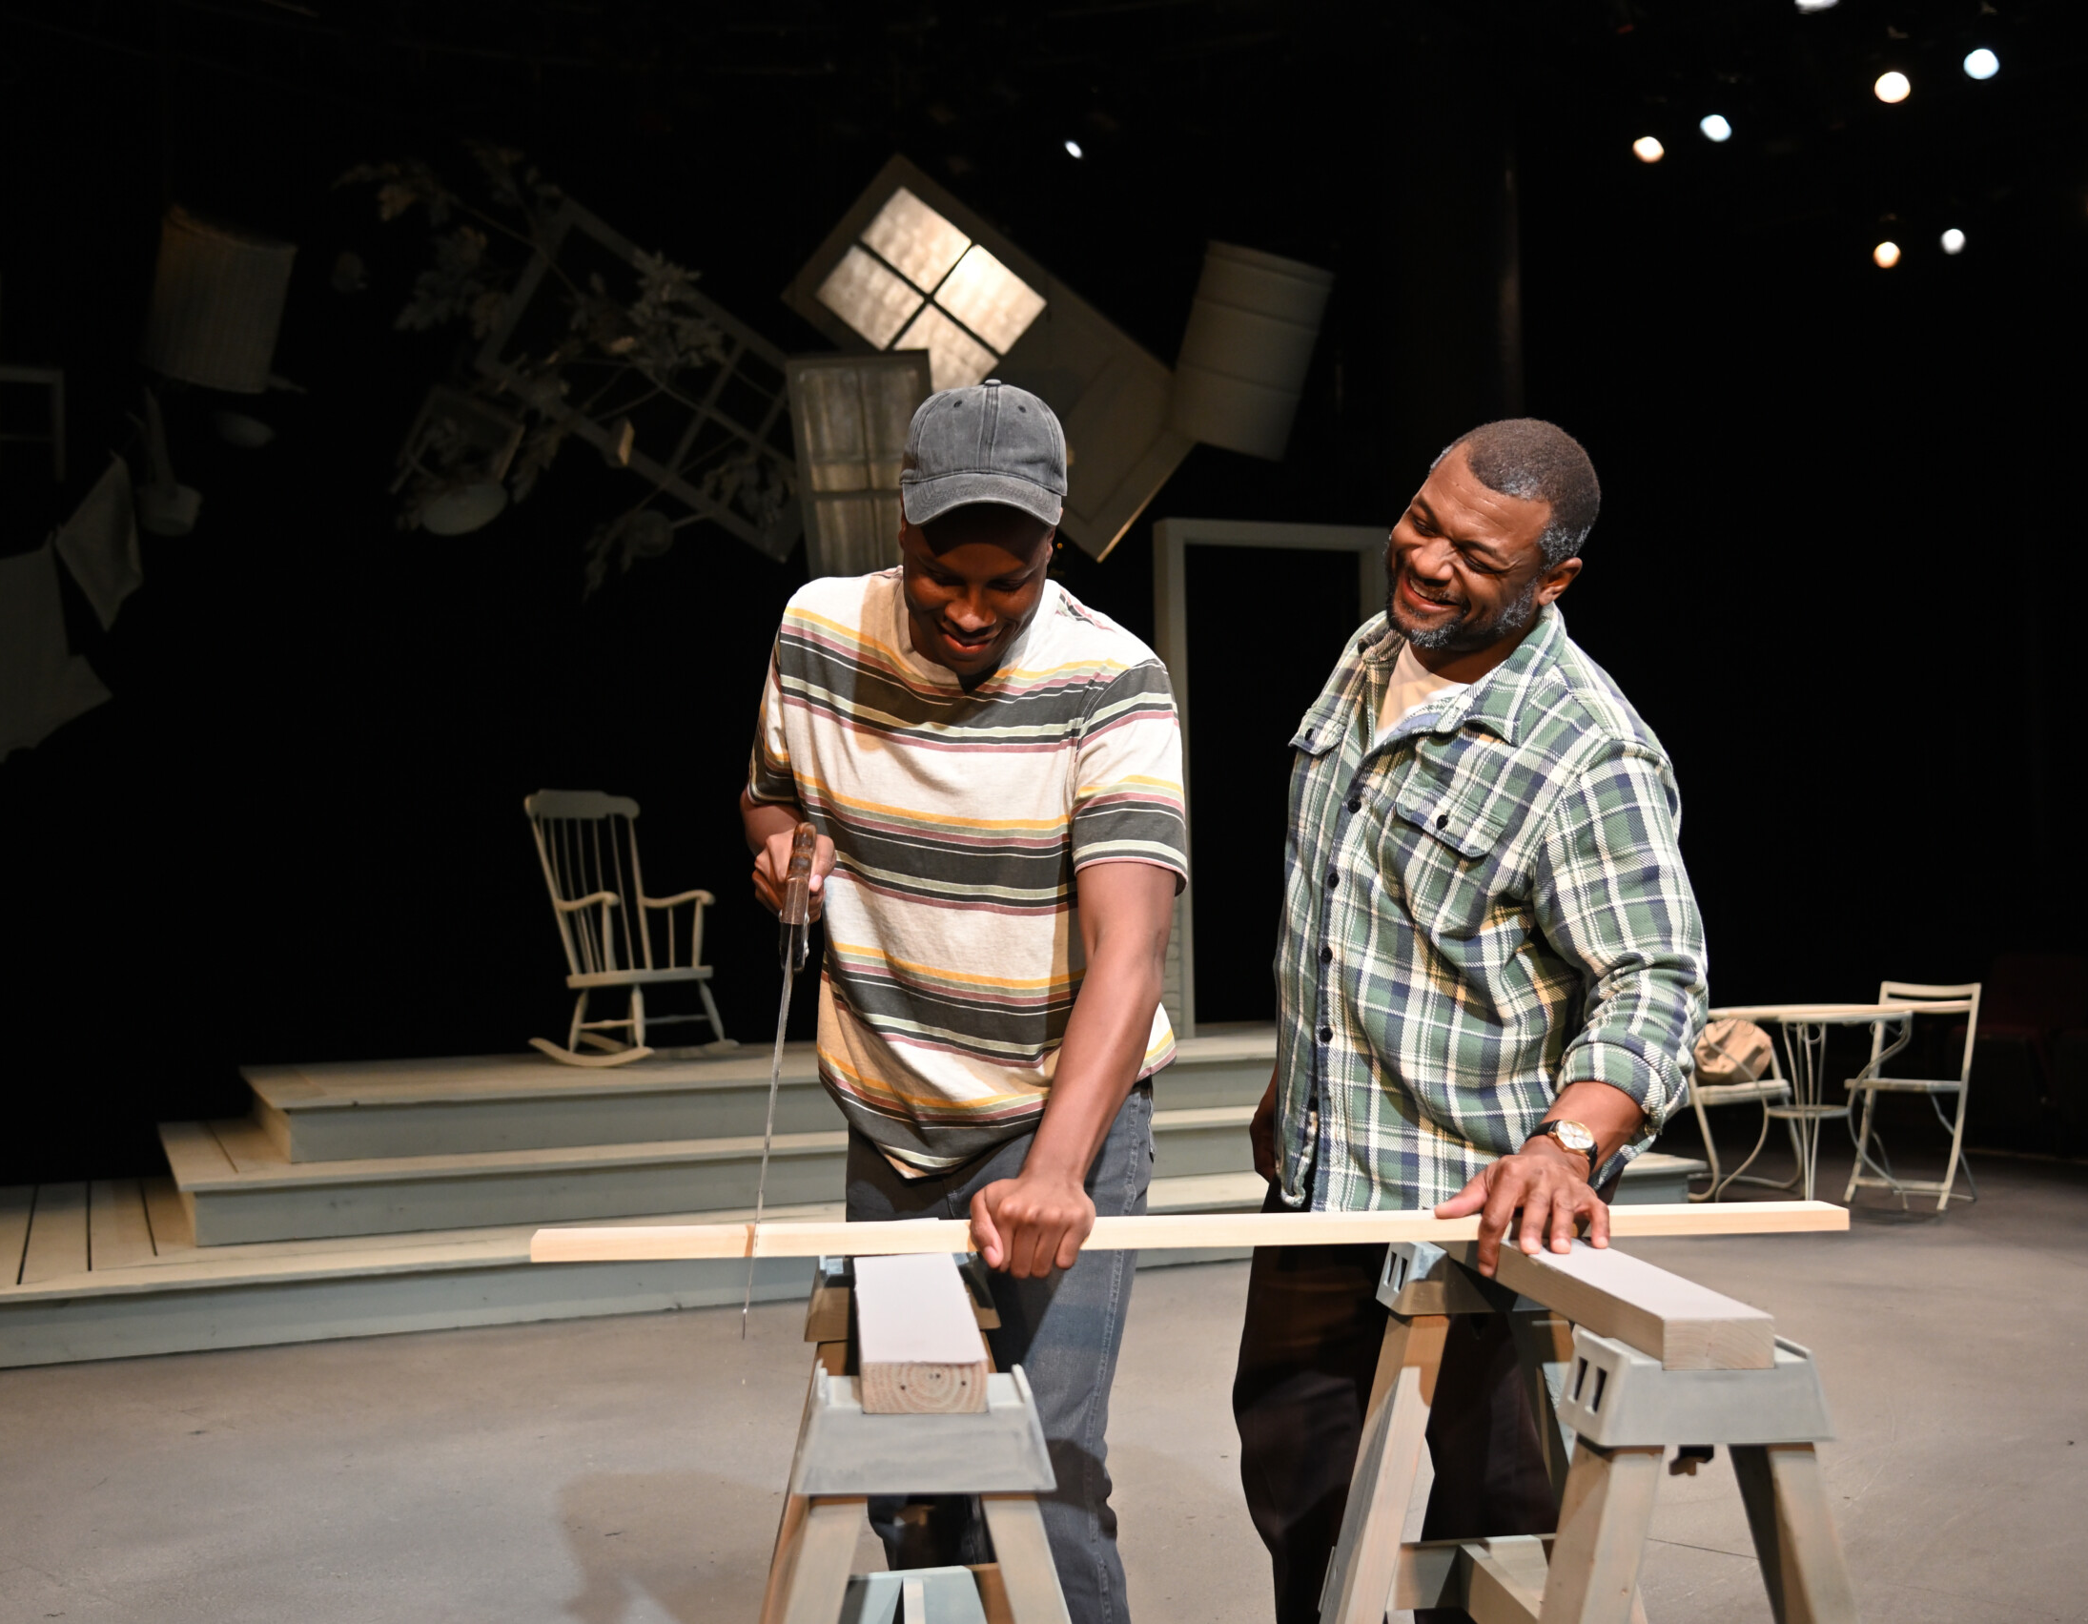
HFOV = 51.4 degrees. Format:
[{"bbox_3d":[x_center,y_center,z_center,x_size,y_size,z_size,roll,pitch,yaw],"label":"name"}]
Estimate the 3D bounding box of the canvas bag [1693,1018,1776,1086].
[{"bbox_3d":[2.687,0.929,8.450,0.330,0.270,0.210,0,-3,-18],"label":"canvas bag"}]

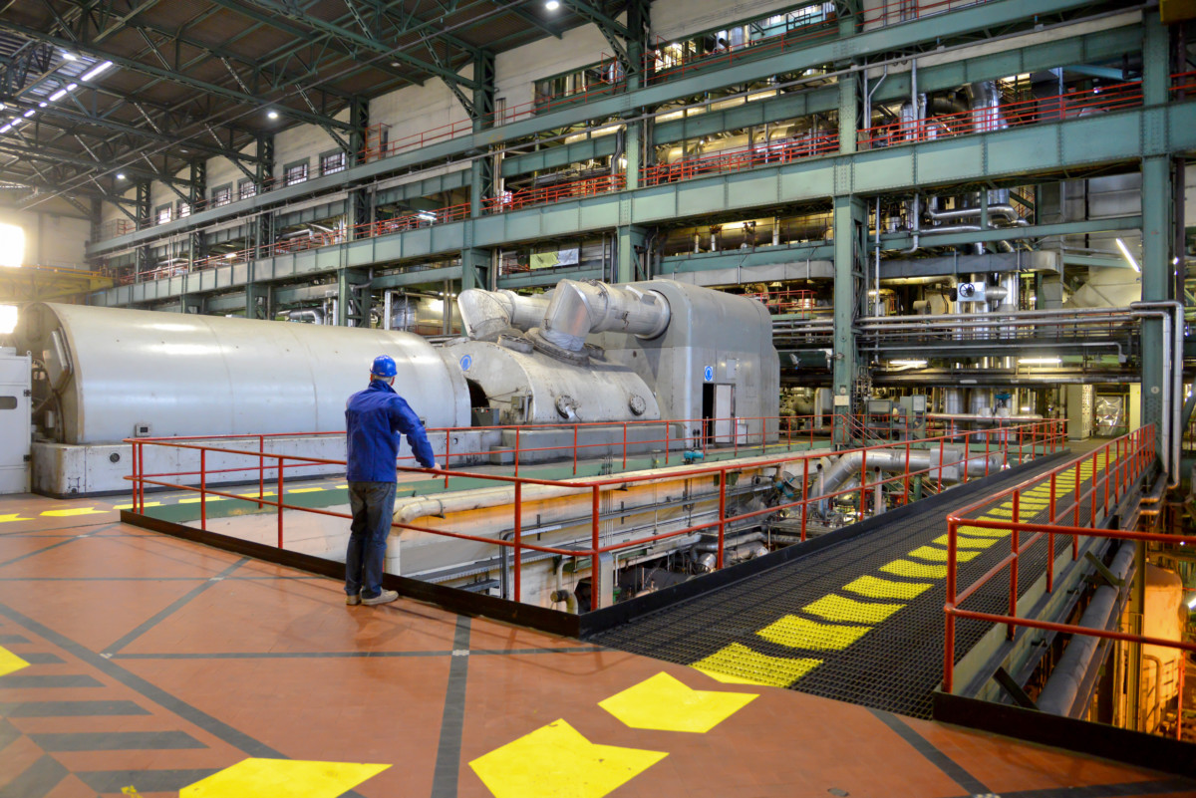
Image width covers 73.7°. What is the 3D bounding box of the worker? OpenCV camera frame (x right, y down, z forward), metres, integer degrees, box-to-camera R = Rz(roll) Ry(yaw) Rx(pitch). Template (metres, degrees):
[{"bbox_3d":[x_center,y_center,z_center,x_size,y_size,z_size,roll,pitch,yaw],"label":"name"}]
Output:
[{"bbox_3d":[-1.563,0.602,6.000,0.600,1.860,0.480,1,0,30],"label":"worker"}]

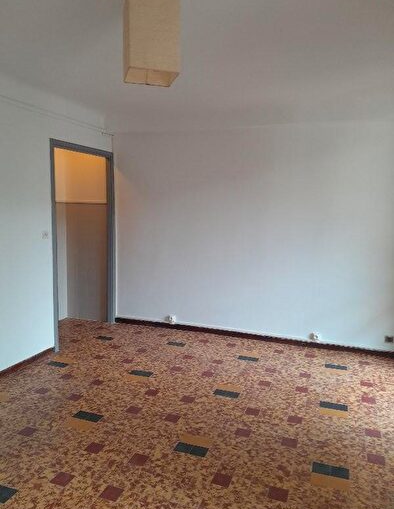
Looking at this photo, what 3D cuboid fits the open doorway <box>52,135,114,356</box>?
[{"bbox_3d":[-1.256,-0.118,4.526,0.111,2.085,1.139,4,7,19],"label":"open doorway"}]

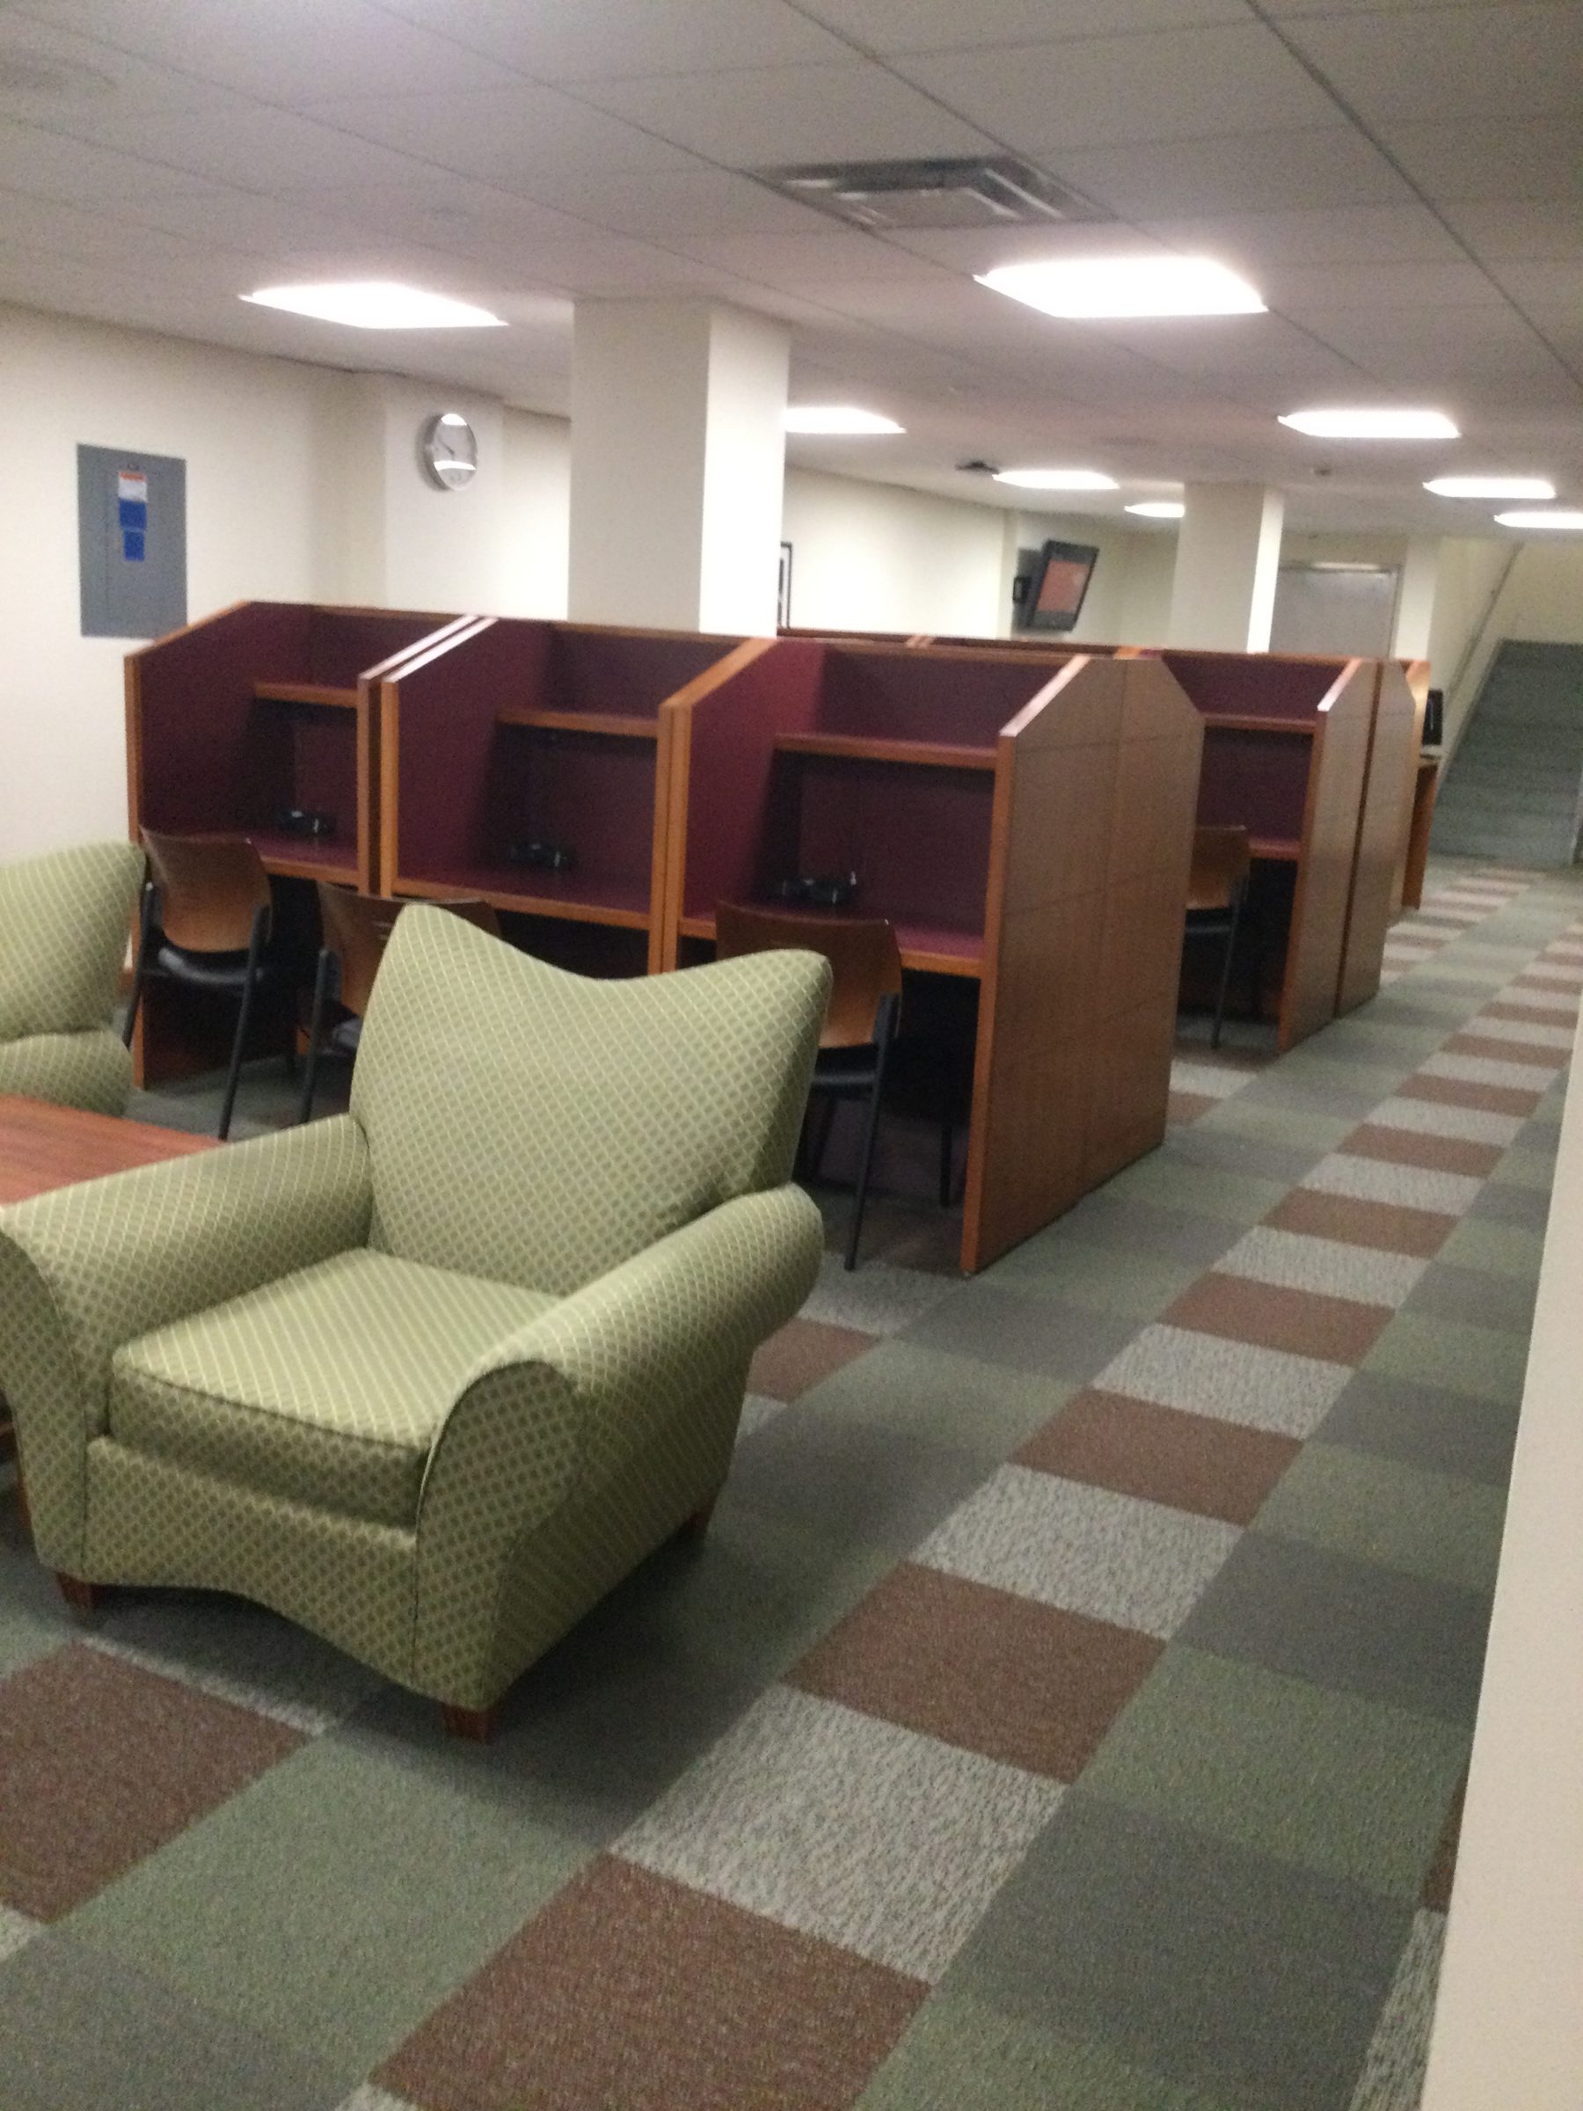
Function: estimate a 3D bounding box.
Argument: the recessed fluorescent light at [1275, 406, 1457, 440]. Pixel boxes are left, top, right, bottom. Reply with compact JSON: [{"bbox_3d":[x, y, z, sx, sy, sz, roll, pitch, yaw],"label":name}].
[{"bbox_3d":[2.352,-2.576,7.691,0.610,0.070,0.610,10,15,27],"label":"recessed fluorescent light"}]

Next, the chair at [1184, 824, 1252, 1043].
[{"bbox_3d":[1.595,-0.532,7.684,0.510,0.850,0.580,8,14,20],"label":"chair"}]

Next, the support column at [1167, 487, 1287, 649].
[{"bbox_3d":[2.525,-2.126,11.282,0.460,2.430,0.460,10,15,27],"label":"support column"}]

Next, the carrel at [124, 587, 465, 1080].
[{"bbox_3d":[-1.444,-0.625,5.968,0.960,1.500,0.800,10,15,27],"label":"carrel"}]

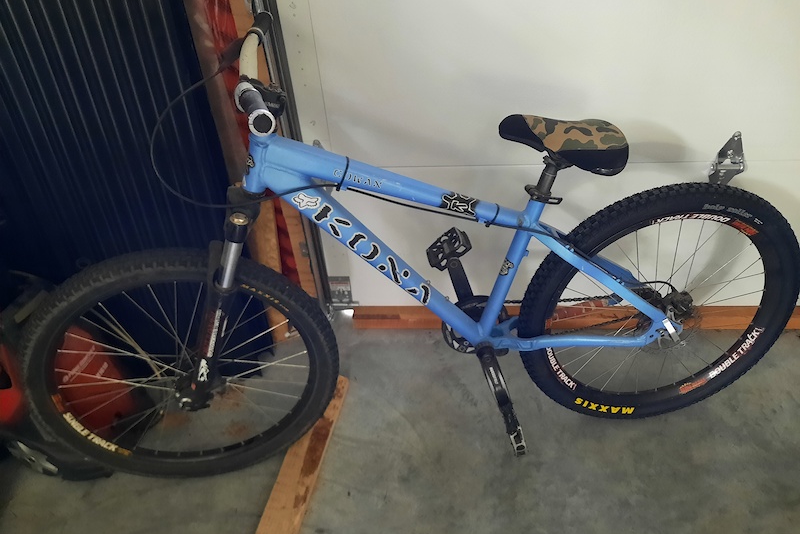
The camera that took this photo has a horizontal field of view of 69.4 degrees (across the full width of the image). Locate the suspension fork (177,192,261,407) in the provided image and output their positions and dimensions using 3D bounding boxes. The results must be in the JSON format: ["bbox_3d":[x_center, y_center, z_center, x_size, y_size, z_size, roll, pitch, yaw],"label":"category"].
[{"bbox_3d":[-0.387,0.074,1.218,0.084,0.490,0.180,10,30,-20],"label":"suspension fork"}]

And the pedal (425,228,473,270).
[{"bbox_3d":[0.116,-0.042,1.366,0.095,0.029,0.084,-35,29,15],"label":"pedal"}]

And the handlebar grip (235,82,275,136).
[{"bbox_3d":[-0.191,-0.207,0.763,0.036,0.036,0.136,-16,33,-13],"label":"handlebar grip"}]

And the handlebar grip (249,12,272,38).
[{"bbox_3d":[-0.289,-0.494,1.192,0.034,0.034,0.130,-5,38,1],"label":"handlebar grip"}]

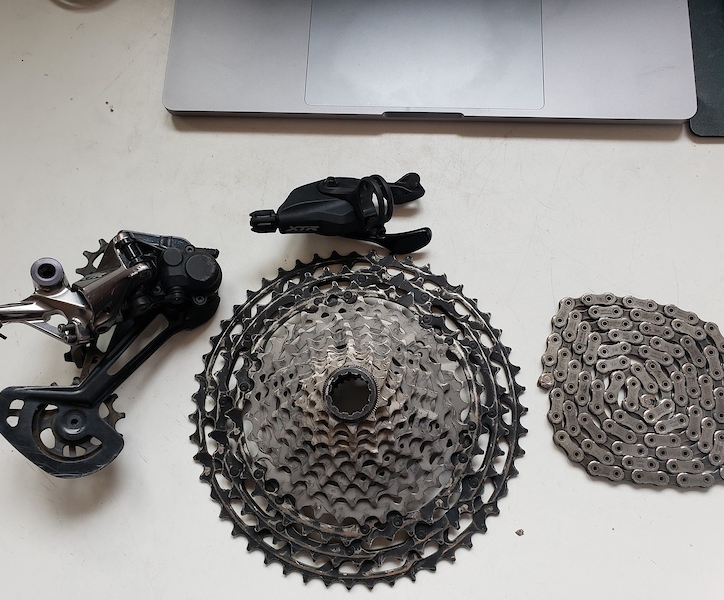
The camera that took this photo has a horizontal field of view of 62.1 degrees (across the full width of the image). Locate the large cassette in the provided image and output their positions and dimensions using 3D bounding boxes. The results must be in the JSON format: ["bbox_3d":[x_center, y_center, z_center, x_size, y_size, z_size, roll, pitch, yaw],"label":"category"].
[{"bbox_3d":[-0.004,0.062,0.352,0.209,0.043,0.209,-1,76,2],"label":"large cassette"}]

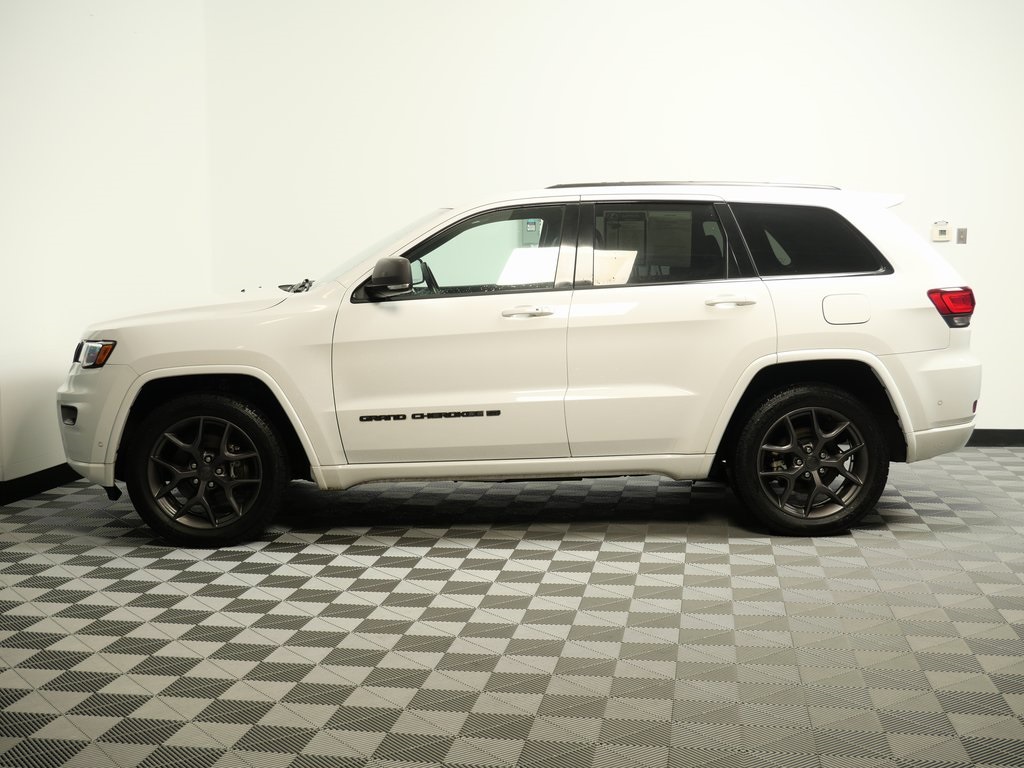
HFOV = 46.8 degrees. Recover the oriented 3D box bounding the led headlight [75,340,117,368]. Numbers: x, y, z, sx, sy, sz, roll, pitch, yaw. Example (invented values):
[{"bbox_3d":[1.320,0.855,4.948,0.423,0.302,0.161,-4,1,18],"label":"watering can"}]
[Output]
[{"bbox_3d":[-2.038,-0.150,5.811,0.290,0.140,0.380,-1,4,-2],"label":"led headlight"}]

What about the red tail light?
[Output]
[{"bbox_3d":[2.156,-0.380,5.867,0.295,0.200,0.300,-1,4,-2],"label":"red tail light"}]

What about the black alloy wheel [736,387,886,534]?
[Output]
[{"bbox_3d":[1.452,0.364,5.829,0.766,0.762,0.270,-1,4,-2],"label":"black alloy wheel"}]

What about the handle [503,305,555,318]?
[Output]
[{"bbox_3d":[0.079,-0.344,5.613,0.250,0.066,0.060,-1,4,-2],"label":"handle"}]

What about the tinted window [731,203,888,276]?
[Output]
[{"bbox_3d":[1.457,-0.710,5.786,0.750,0.375,0.100,-1,-7,-2],"label":"tinted window"}]

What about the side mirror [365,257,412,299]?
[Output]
[{"bbox_3d":[-0.575,-0.501,5.546,0.220,0.195,0.220,-1,4,-2],"label":"side mirror"}]

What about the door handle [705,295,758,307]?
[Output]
[{"bbox_3d":[1.042,-0.398,5.647,0.250,0.060,0.060,-1,4,-2],"label":"door handle"}]

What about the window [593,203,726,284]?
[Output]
[{"bbox_3d":[0.705,-0.684,5.750,0.640,0.420,0.090,-1,-7,-2],"label":"window"}]

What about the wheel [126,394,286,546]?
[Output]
[{"bbox_3d":[-1.462,0.403,5.746,0.766,0.762,0.270,-1,4,-2],"label":"wheel"}]

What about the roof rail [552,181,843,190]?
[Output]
[{"bbox_3d":[0.919,-0.989,5.924,1.500,0.057,0.070,-1,4,-2],"label":"roof rail"}]

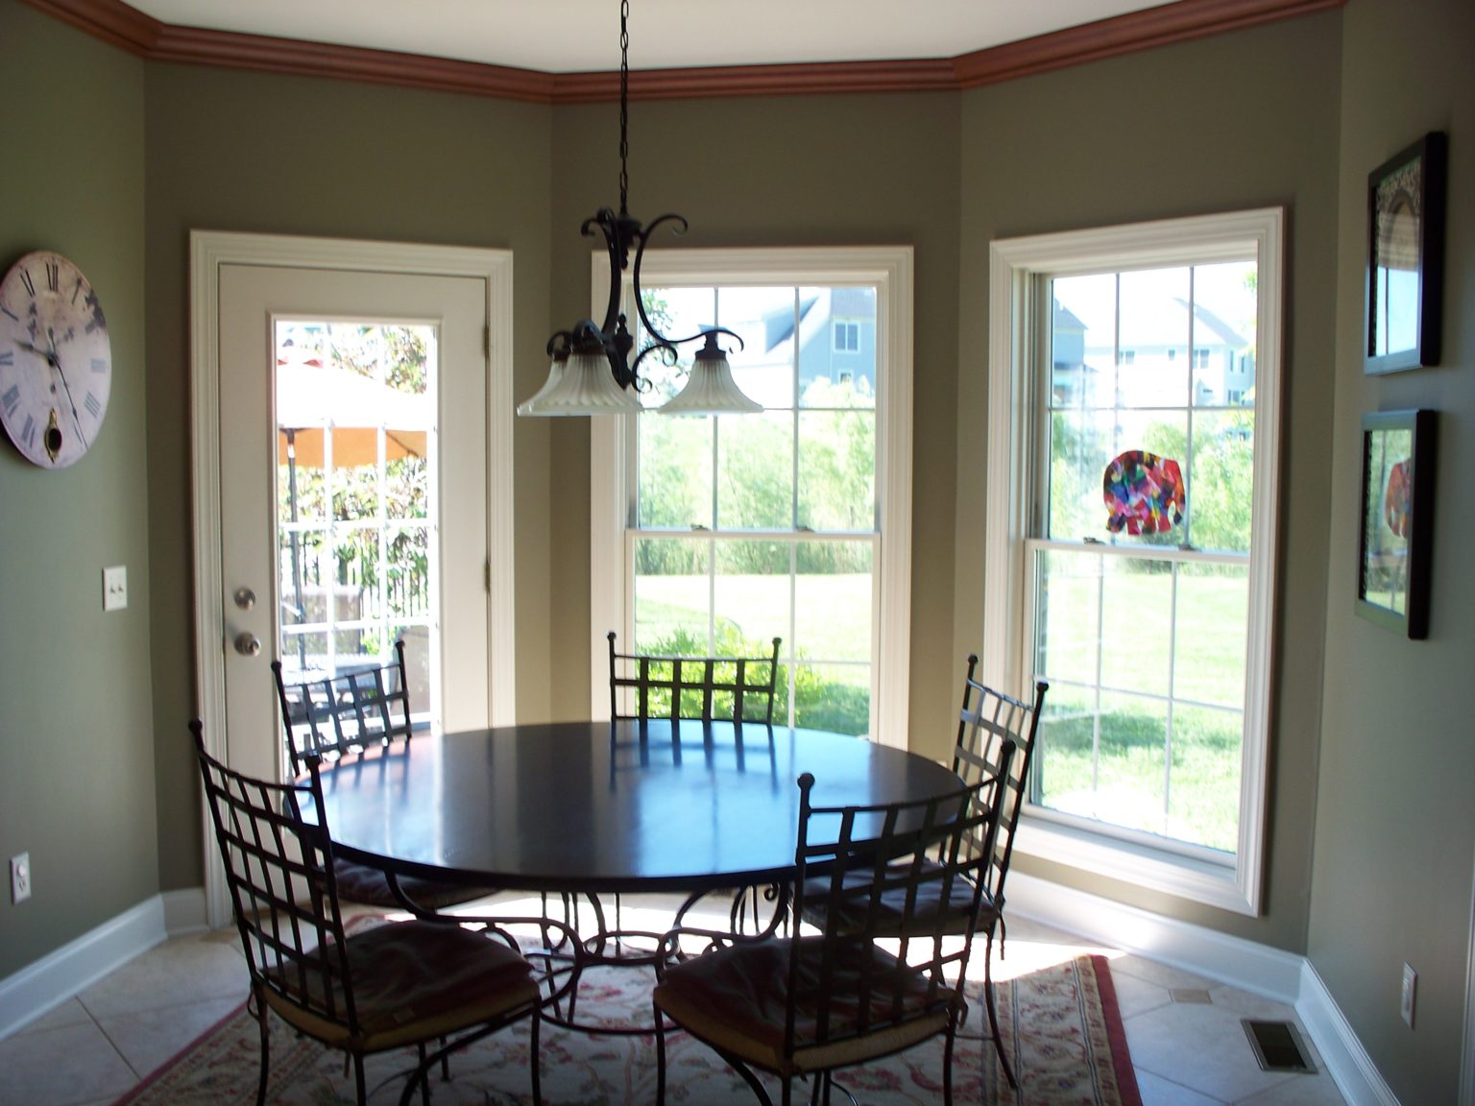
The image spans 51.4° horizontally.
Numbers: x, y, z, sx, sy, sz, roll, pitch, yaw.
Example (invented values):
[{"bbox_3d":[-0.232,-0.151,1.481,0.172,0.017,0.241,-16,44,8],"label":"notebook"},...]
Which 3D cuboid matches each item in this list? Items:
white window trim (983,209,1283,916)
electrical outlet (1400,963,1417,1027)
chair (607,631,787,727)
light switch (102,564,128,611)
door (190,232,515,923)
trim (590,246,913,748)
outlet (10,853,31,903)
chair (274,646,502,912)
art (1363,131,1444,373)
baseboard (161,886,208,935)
[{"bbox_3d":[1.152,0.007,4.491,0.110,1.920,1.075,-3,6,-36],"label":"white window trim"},{"bbox_3d":[1.352,0.889,3.077,0.010,0.116,0.073,1,5,8],"label":"electrical outlet"},{"bbox_3d":[-0.164,0.732,4.090,0.480,0.966,0.540,1,5,10],"label":"chair"},{"bbox_3d":[-1.745,0.100,4.307,0.012,0.119,0.118,1,5,10],"label":"light switch"},{"bbox_3d":[-1.213,0.076,4.885,1.065,2.130,0.100,-3,6,-35],"label":"door"},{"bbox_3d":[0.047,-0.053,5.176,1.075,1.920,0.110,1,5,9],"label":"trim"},{"bbox_3d":[-1.808,0.823,3.875,0.015,0.119,0.075,1,5,10],"label":"outlet"},{"bbox_3d":[-0.811,0.745,3.836,0.540,0.966,0.480,3,6,33],"label":"chair"},{"bbox_3d":[1.379,-0.598,3.171,0.040,0.460,0.450,1,5,8],"label":"art"},{"bbox_3d":[-1.655,1.077,4.606,0.140,0.135,0.018,-3,6,-35],"label":"baseboard"}]

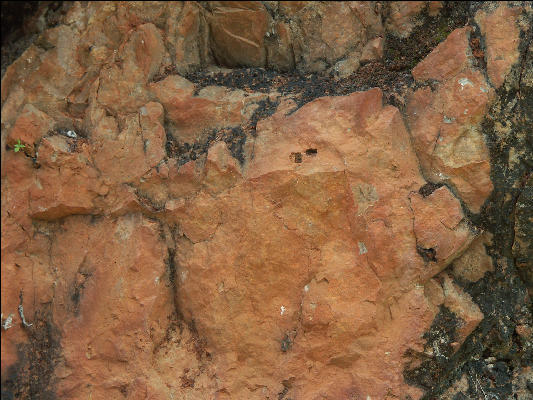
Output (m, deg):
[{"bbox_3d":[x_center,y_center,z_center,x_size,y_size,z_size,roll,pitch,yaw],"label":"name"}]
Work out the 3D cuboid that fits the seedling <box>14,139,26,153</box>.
[{"bbox_3d":[-0.549,-0.121,5.500,0.026,0.028,0.024,0,11,0],"label":"seedling"}]

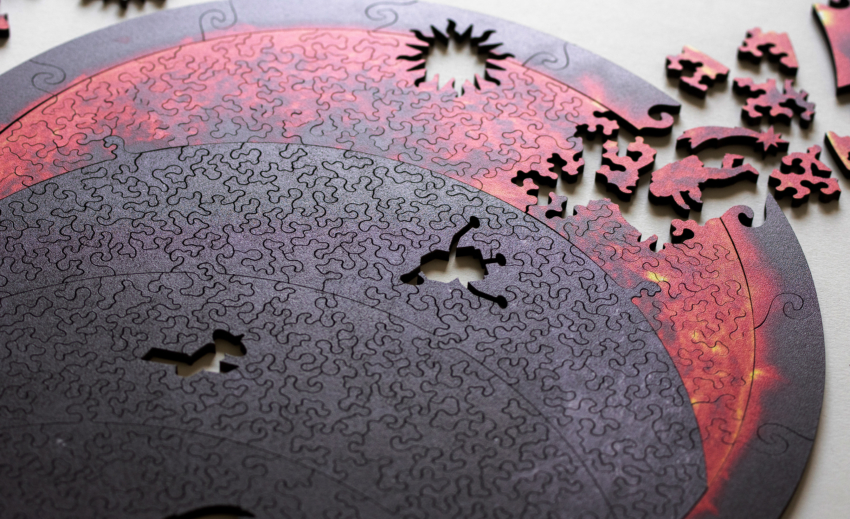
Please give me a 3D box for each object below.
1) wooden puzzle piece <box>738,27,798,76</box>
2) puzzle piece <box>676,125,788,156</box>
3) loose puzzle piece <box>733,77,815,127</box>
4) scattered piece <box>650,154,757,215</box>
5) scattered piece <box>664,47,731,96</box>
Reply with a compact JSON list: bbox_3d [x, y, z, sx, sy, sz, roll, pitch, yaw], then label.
[{"bbox_3d":[0.143,-0.086,0.726,0.025,0.005,0.022,19,46,15],"label":"wooden puzzle piece"},{"bbox_3d":[0.118,-0.045,0.682,0.043,0.005,0.015,-1,45,-5],"label":"puzzle piece"},{"bbox_3d":[0.139,-0.062,0.701,0.031,0.005,0.025,2,45,-3],"label":"loose puzzle piece"},{"bbox_3d":[0.103,-0.029,0.665,0.043,0.005,0.022,-26,52,-27],"label":"scattered piece"},{"bbox_3d":[0.108,-0.075,0.712,0.024,0.005,0.019,36,52,28],"label":"scattered piece"}]

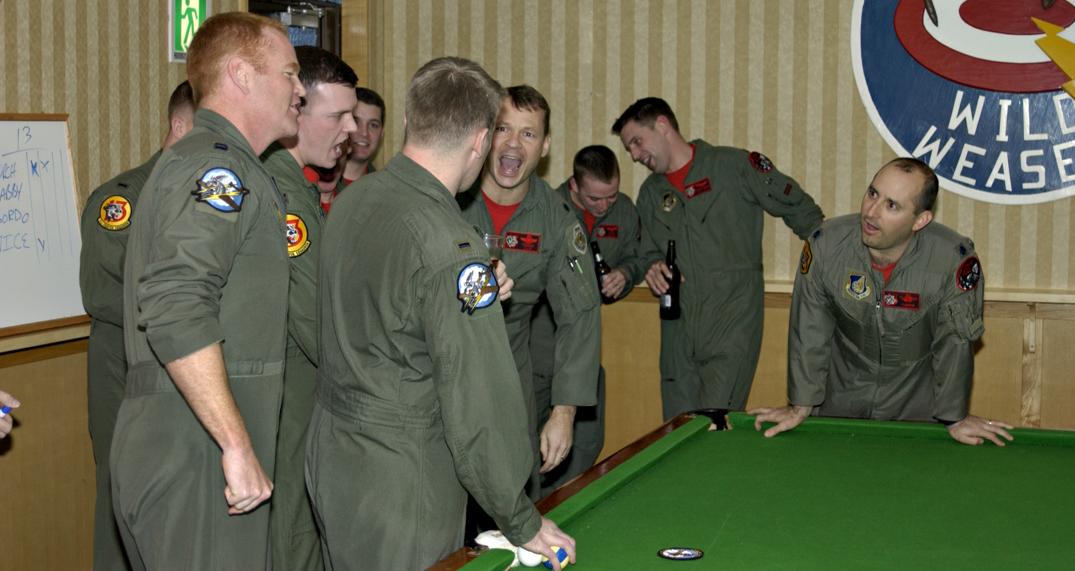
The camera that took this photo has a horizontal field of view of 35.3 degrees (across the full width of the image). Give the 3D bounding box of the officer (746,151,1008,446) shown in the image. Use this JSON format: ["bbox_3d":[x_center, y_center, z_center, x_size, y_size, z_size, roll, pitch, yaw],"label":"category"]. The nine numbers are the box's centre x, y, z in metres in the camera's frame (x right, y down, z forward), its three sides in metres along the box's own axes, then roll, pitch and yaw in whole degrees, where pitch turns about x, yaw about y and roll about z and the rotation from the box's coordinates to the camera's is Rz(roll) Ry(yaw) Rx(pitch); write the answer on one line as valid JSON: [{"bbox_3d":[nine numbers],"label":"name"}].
[{"bbox_3d":[0.982,0.438,4.859,0.740,1.600,0.660,2,4,18],"label":"officer"}]

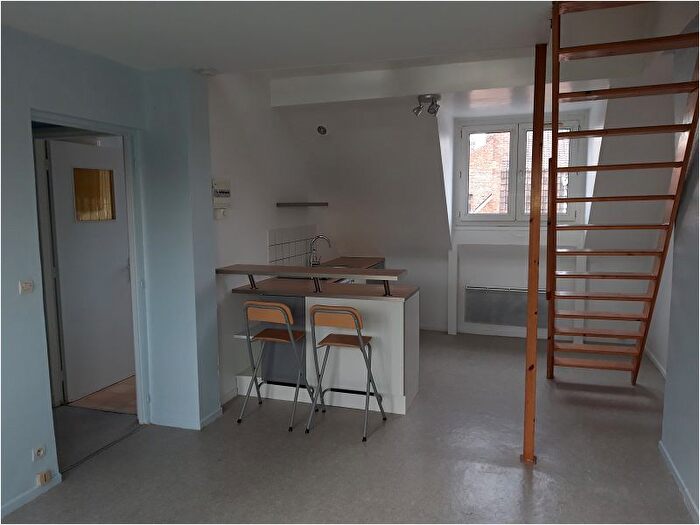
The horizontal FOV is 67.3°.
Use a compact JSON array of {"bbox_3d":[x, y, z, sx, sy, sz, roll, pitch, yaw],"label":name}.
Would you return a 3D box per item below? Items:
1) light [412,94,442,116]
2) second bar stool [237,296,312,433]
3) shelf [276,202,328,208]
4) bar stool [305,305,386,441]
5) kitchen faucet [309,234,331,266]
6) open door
[{"bbox_3d":[0.664,-1.333,4.528,0.240,0.150,0.190,2,7,18],"label":"light"},{"bbox_3d":[-0.551,0.697,3.901,0.505,0.915,0.445,2,7,18],"label":"second bar stool"},{"bbox_3d":[-0.465,-0.587,5.330,0.220,0.039,0.770,2,7,18],"label":"shelf"},{"bbox_3d":[-0.036,0.713,3.722,0.505,0.915,0.445,2,7,18],"label":"bar stool"},{"bbox_3d":[-0.331,-0.126,5.745,0.225,0.350,0.070,2,7,18],"label":"kitchen faucet"},{"bbox_3d":[-2.168,0.056,4.516,0.042,2.060,0.820,2,7,18],"label":"open door"}]

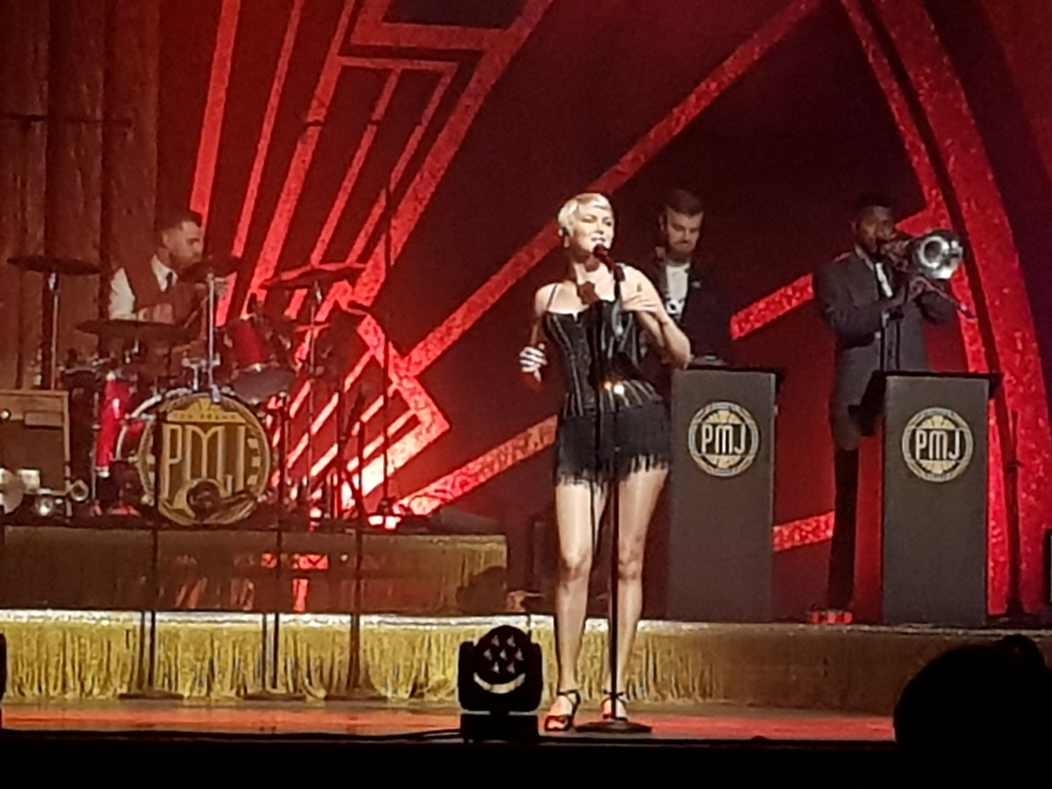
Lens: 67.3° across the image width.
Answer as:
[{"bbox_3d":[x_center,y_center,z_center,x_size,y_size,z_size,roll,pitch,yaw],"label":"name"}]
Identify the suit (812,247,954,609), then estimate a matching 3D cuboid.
[{"bbox_3d":[1.500,0.145,3.300,0.520,1.500,0.420,1,0,-13],"label":"suit"}]

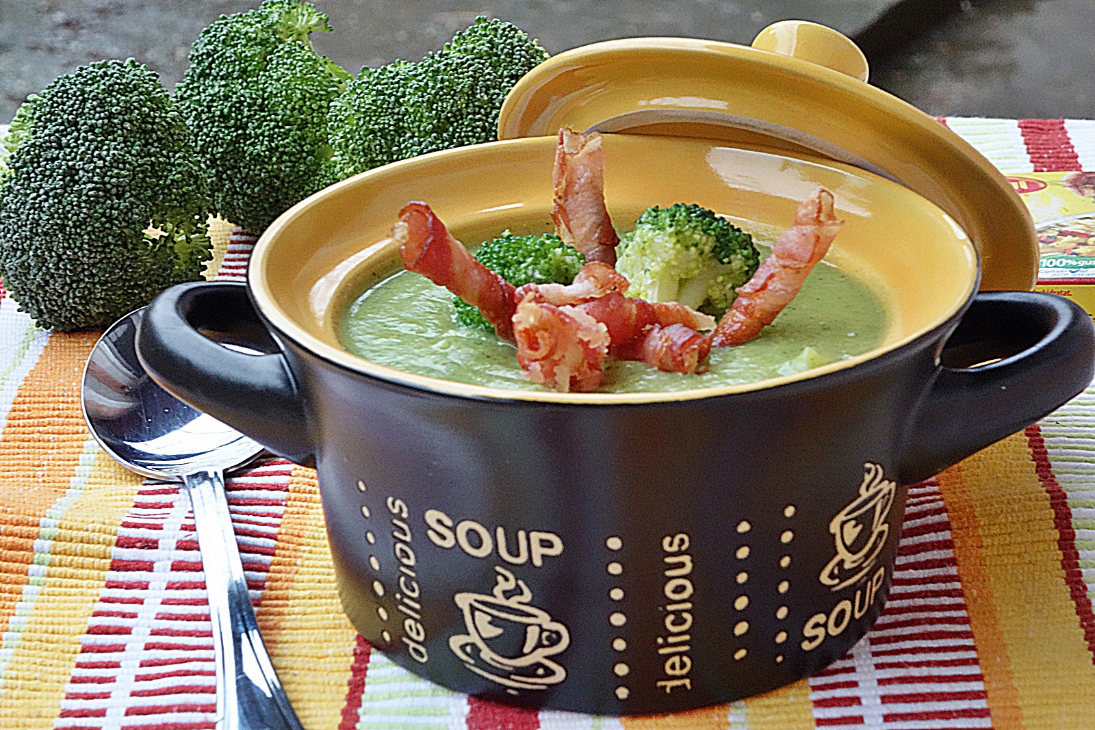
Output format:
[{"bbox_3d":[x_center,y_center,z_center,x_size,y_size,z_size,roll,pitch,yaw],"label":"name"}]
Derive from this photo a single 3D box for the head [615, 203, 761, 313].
[{"bbox_3d":[0.028,-0.021,0.596,0.028,0.023,0.025,-1,24,0],"label":"head"}]

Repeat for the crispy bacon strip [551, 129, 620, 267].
[{"bbox_3d":[0.009,-0.031,0.601,0.011,0.032,0.011,-9,-9,0],"label":"crispy bacon strip"}]

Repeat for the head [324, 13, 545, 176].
[{"bbox_3d":[-0.028,-0.066,0.791,0.060,0.051,0.053,-1,24,0],"label":"head"}]

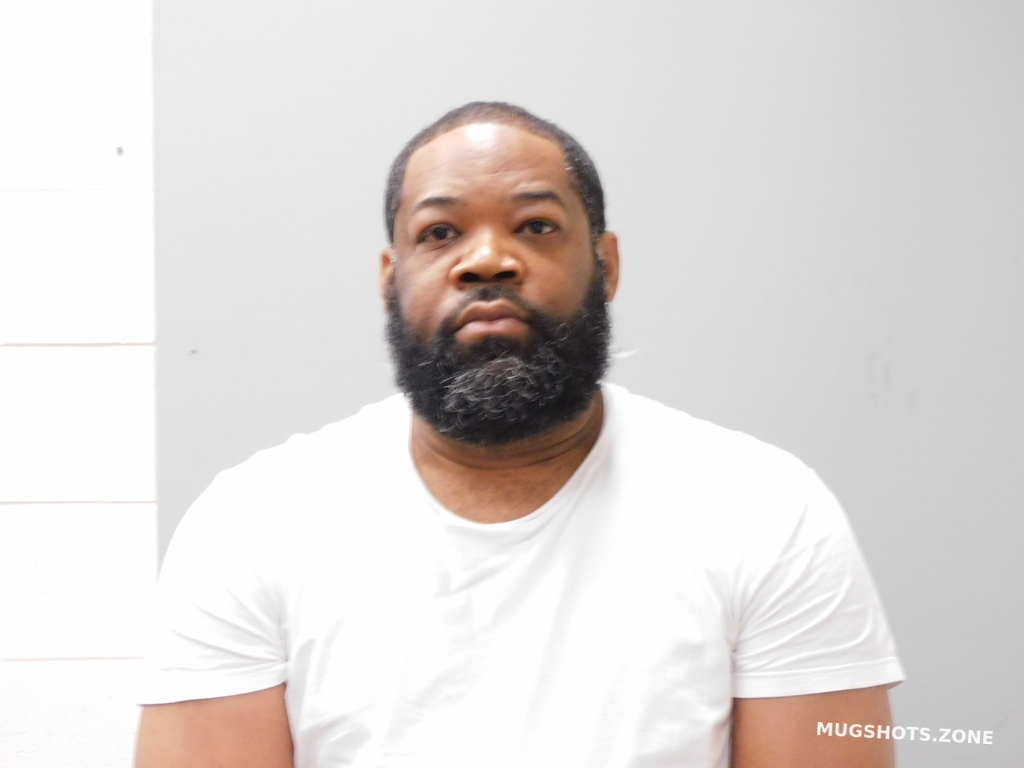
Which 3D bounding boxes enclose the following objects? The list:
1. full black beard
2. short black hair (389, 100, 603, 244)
[{"bbox_3d":[-0.009,-0.021,1.745,0.158,0.127,0.120,-3,-4,5],"label":"full black beard"},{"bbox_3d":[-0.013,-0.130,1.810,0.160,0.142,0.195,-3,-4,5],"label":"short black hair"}]

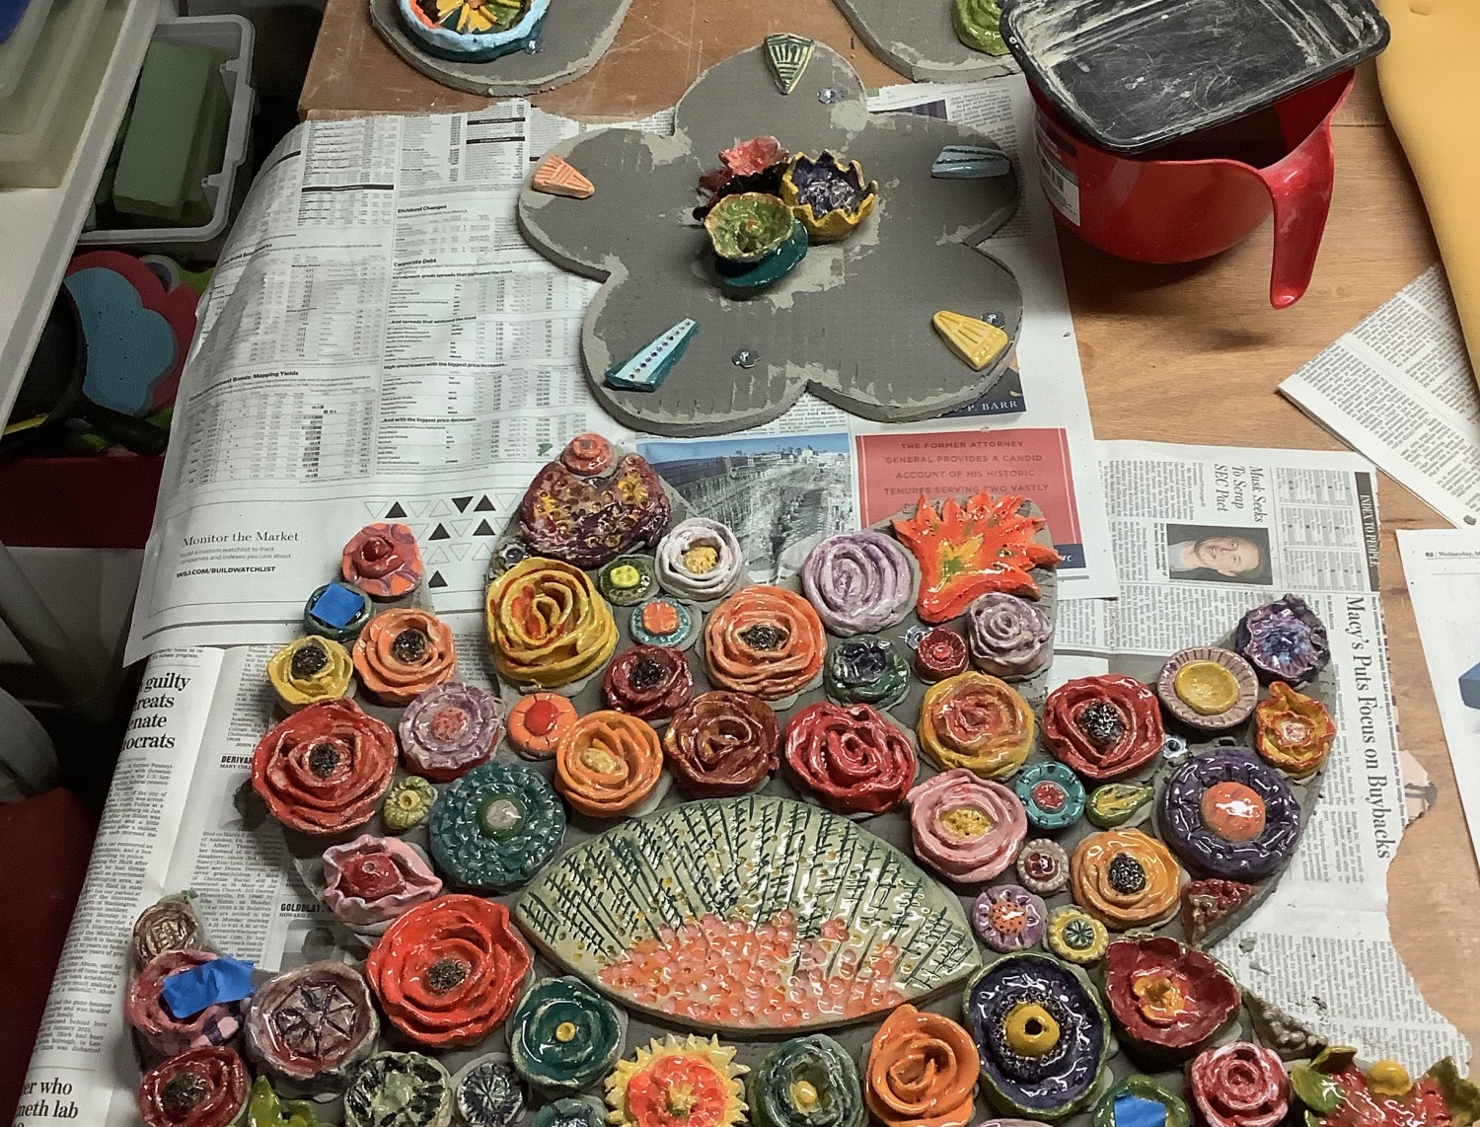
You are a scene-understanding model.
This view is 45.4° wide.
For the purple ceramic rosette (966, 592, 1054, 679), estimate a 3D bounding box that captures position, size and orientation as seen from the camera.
[{"bbox_3d":[0.160,0.039,1.039,0.049,0.022,0.050,-4,57,0],"label":"purple ceramic rosette"}]

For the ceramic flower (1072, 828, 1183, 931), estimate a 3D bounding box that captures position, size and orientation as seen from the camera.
[{"bbox_3d":[0.205,0.165,0.933,0.057,0.022,0.053,-2,58,2],"label":"ceramic flower"}]

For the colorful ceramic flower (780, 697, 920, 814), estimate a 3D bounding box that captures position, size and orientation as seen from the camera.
[{"bbox_3d":[0.062,0.107,0.977,0.072,0.022,0.066,-4,57,0],"label":"colorful ceramic flower"}]

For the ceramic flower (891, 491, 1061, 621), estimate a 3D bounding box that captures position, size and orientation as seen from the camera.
[{"bbox_3d":[0.140,-0.006,1.046,0.100,0.020,0.084,-2,58,2],"label":"ceramic flower"}]

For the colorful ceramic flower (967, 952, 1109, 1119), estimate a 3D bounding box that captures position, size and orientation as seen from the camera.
[{"bbox_3d":[0.148,0.242,0.891,0.068,0.030,0.084,-14,56,-6],"label":"colorful ceramic flower"}]

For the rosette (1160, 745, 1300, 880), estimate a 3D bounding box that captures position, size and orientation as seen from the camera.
[{"bbox_3d":[0.264,0.133,0.950,0.071,0.021,0.072,-2,58,2],"label":"rosette"}]

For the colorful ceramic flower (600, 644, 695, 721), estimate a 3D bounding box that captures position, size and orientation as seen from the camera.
[{"bbox_3d":[-0.053,0.069,1.008,0.051,0.024,0.047,-2,58,2],"label":"colorful ceramic flower"}]

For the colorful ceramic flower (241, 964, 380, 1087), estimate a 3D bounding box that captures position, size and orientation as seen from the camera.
[{"bbox_3d":[-0.216,0.237,0.900,0.066,0.027,0.061,-4,57,0],"label":"colorful ceramic flower"}]

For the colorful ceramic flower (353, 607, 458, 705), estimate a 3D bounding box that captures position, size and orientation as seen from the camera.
[{"bbox_3d":[-0.198,0.053,1.048,0.061,0.020,0.060,-4,57,0],"label":"colorful ceramic flower"}]

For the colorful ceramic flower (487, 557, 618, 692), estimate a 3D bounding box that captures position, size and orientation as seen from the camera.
[{"bbox_3d":[-0.109,0.032,1.032,0.077,0.029,0.081,-2,58,2],"label":"colorful ceramic flower"}]

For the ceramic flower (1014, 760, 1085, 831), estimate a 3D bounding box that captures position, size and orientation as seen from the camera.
[{"bbox_3d":[0.172,0.127,0.978,0.038,0.013,0.038,-2,56,2],"label":"ceramic flower"}]

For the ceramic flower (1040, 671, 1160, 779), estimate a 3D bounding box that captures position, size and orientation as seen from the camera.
[{"bbox_3d":[0.204,0.090,0.996,0.067,0.023,0.063,-2,56,2],"label":"ceramic flower"}]

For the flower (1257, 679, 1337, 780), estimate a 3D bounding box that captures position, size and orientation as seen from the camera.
[{"bbox_3d":[0.313,0.095,0.995,0.043,0.022,0.053,-4,57,0],"label":"flower"}]

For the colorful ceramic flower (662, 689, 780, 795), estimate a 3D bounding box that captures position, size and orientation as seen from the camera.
[{"bbox_3d":[-0.010,0.098,0.986,0.064,0.025,0.059,-2,58,2],"label":"colorful ceramic flower"}]

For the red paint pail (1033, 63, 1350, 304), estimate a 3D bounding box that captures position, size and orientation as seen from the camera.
[{"bbox_3d":[0.285,-0.272,1.154,0.185,0.147,0.240,-28,60,-14],"label":"red paint pail"}]

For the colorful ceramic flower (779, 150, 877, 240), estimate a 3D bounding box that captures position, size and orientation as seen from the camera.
[{"bbox_3d":[0.061,-0.254,1.230,0.066,0.034,0.061,-2,56,2],"label":"colorful ceramic flower"}]

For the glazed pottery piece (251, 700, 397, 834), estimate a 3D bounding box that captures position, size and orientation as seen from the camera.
[{"bbox_3d":[-0.236,0.115,1.007,0.084,0.025,0.085,-4,57,0],"label":"glazed pottery piece"}]

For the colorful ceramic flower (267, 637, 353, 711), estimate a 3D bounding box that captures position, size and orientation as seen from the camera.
[{"bbox_3d":[-0.246,0.068,1.020,0.048,0.023,0.047,-2,58,2],"label":"colorful ceramic flower"}]

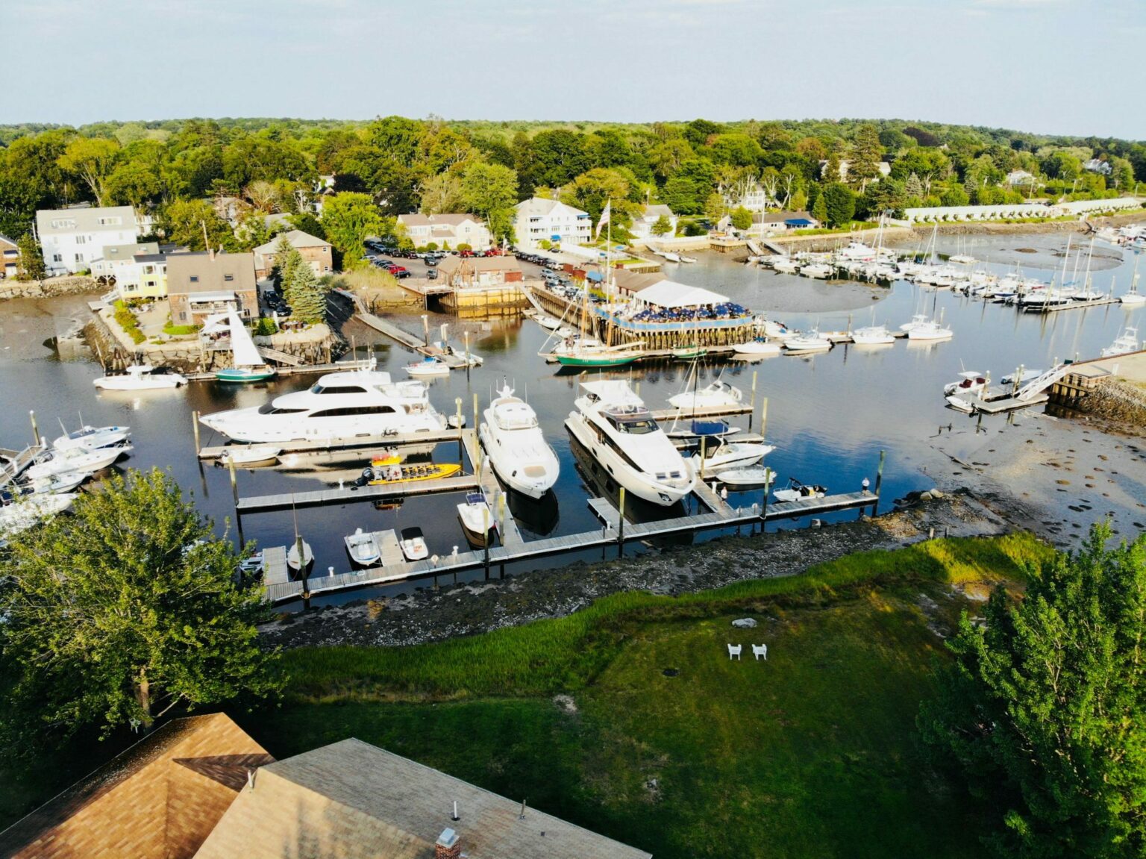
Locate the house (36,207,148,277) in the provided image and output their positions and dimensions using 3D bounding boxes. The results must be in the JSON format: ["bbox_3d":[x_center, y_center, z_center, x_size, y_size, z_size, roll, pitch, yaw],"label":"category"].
[{"bbox_3d":[-98.010,-38.850,160.500,16.500,11.300,11.500,-13,24,-33],"label":"house"}]

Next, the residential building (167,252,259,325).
[{"bbox_3d":[-56.000,-22.470,123.400,12.000,9.200,11.200,-8,22,-23],"label":"residential building"}]

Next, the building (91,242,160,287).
[{"bbox_3d":[-85.420,-31.930,151.450,10.300,6.400,8.000,-12,24,-31],"label":"building"}]

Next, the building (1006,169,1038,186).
[{"bbox_3d":[212.430,-119.140,376.510,10.300,7.100,10.300,-10,23,-26],"label":"building"}]

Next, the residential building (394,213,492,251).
[{"bbox_3d":[-30.690,-48.140,193.690,21.500,8.000,11.000,-2,20,-7],"label":"residential building"}]

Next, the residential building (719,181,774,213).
[{"bbox_3d":[62.390,-83.710,285.130,12.000,9.200,11.000,-12,24,-31],"label":"residential building"}]

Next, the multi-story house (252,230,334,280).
[{"bbox_3d":[-56.300,-35.420,159.420,14.500,7.900,10.000,-9,22,-24],"label":"multi-story house"}]

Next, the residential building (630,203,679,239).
[{"bbox_3d":[22.550,-60.040,227.840,10.700,8.500,8.500,-10,23,-26],"label":"residential building"}]

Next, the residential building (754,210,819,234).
[{"bbox_3d":[62.890,-64.380,245.270,23.500,5.200,8.700,-7,22,-21],"label":"residential building"}]

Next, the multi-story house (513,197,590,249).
[{"bbox_3d":[-5.870,-55.660,212.860,18.200,11.800,10.500,-11,23,-29],"label":"multi-story house"}]

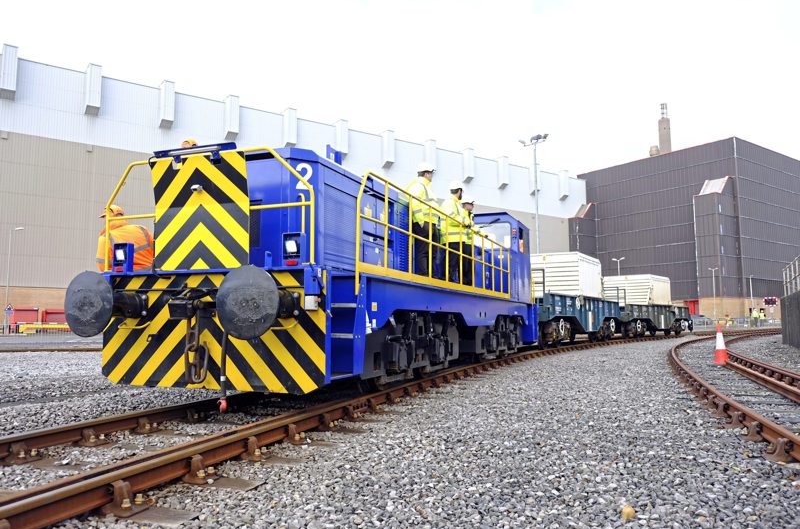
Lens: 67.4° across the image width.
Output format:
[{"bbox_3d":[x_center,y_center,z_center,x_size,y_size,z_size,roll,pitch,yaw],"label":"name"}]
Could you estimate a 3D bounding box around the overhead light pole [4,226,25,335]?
[{"bbox_3d":[-31.864,1.329,49.590,0.941,8.819,0.300,3,-6,-28],"label":"overhead light pole"}]

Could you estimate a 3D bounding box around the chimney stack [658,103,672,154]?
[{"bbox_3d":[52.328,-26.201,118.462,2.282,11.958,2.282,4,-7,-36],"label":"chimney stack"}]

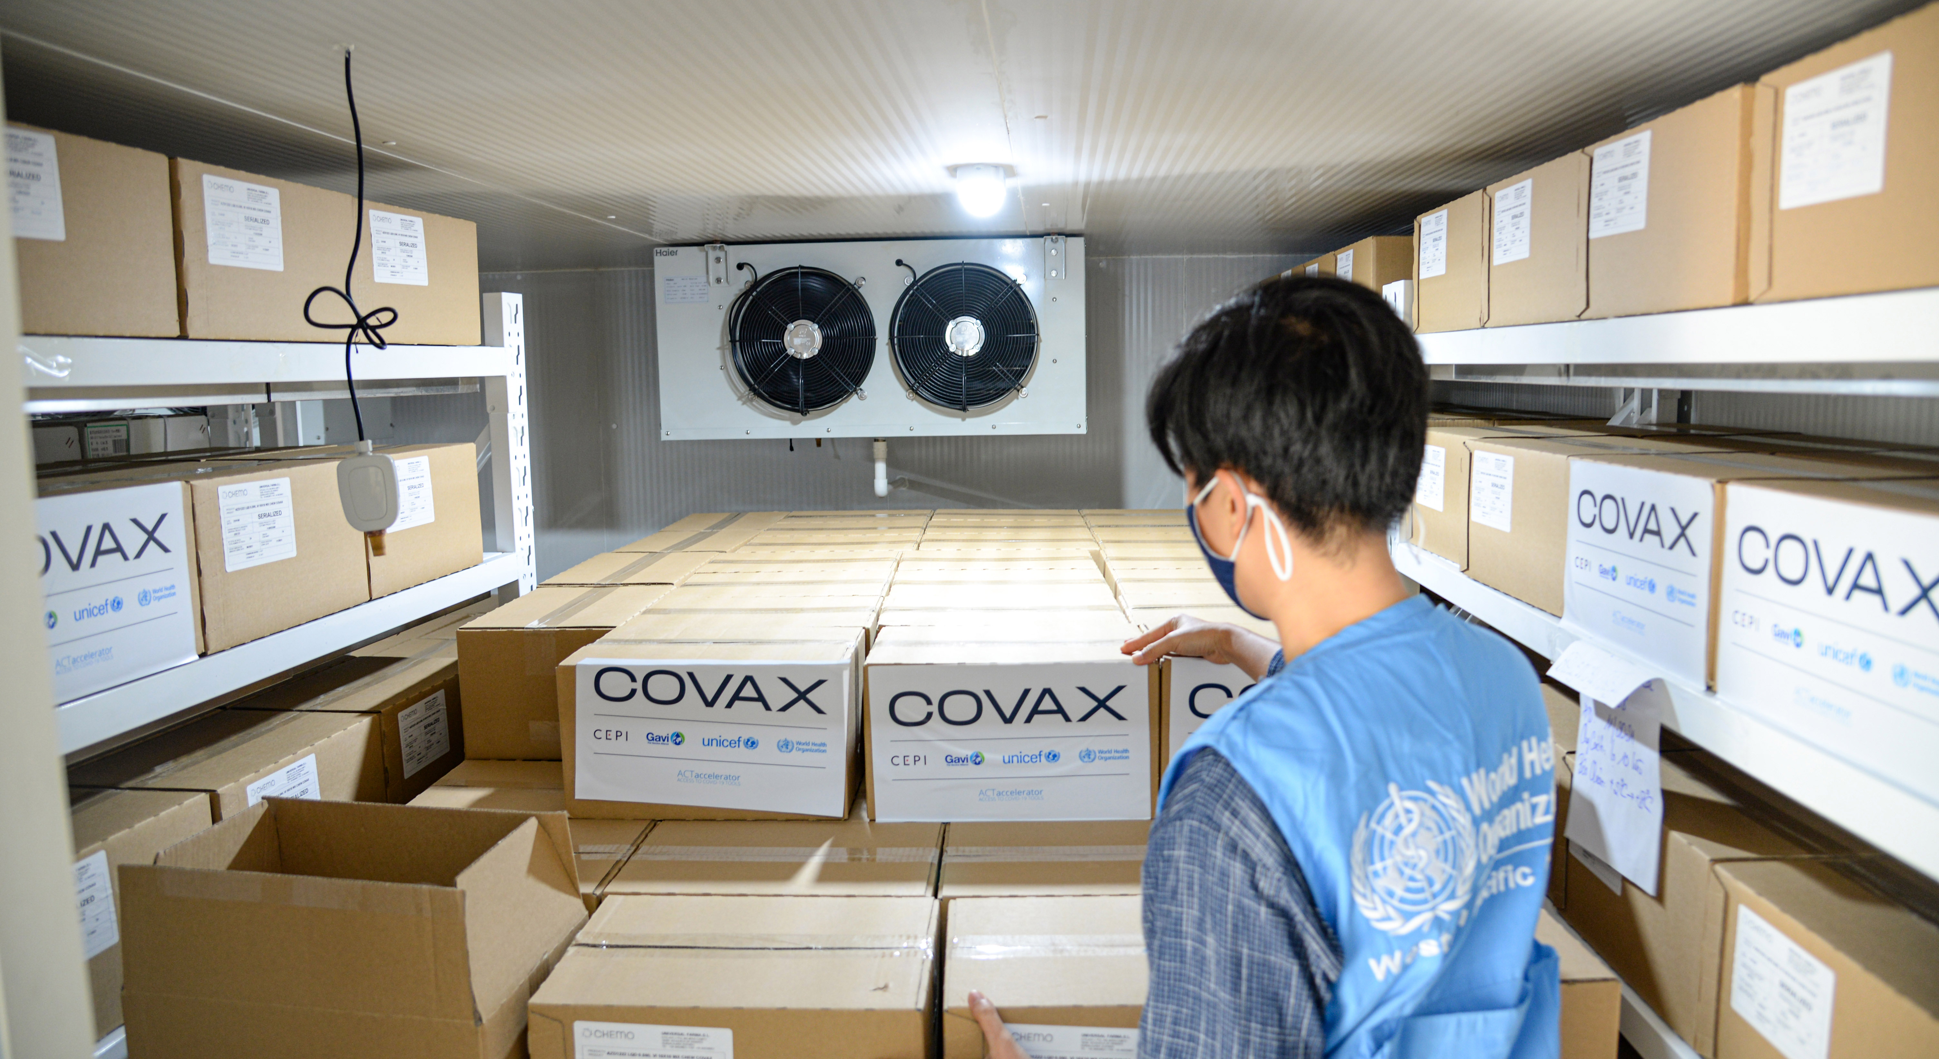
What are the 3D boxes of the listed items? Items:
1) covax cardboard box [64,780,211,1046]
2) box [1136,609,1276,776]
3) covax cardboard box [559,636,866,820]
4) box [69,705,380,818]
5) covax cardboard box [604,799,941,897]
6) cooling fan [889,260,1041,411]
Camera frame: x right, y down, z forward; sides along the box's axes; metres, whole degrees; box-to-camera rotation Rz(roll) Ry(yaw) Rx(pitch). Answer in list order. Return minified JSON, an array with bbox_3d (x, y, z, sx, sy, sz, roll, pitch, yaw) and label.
[{"bbox_3d":[-1.080,0.454,1.431,0.254,0.211,0.383,0,7,5],"label":"covax cardboard box"},{"bbox_3d":[0.434,0.255,1.784,0.370,0.207,0.247,0,7,1],"label":"box"},{"bbox_3d":[-0.340,0.263,1.809,0.370,0.207,0.247,0,7,1],"label":"covax cardboard box"},{"bbox_3d":[-1.034,0.404,1.799,0.247,0.207,0.370,0,7,4],"label":"box"},{"bbox_3d":[-0.229,0.509,1.618,0.383,0.211,0.254,-1,7,2],"label":"covax cardboard box"},{"bbox_3d":[-0.010,-0.520,3.464,0.390,0.390,0.100,0,7,3],"label":"cooling fan"}]

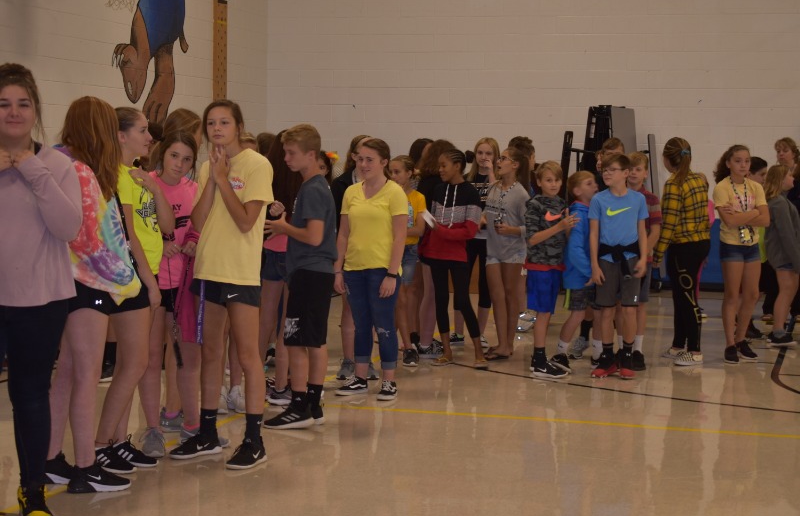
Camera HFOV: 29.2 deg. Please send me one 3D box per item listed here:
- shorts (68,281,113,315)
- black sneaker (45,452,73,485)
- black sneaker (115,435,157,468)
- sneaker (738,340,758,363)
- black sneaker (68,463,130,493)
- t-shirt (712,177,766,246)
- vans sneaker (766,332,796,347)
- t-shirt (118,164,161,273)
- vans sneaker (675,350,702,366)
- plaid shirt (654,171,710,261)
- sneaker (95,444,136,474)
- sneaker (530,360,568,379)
[{"bbox_3d":[-1.351,0.117,6.569,0.265,0.270,0.340,0,4,-10],"label":"shorts"},{"bbox_3d":[-1.472,0.907,6.640,0.270,0.120,0.100,1,4,0],"label":"black sneaker"},{"bbox_3d":[-1.209,0.881,6.982,0.260,0.115,0.100,3,4,27],"label":"black sneaker"},{"bbox_3d":[2.519,0.675,11.183,0.092,0.105,0.250,-1,4,-27],"label":"sneaker"},{"bbox_3d":[-1.257,0.920,6.420,0.265,0.110,0.100,0,4,-8],"label":"black sneaker"},{"bbox_3d":[2.484,-0.334,11.223,0.390,0.500,0.230,0,4,-11],"label":"t-shirt"},{"bbox_3d":[3.002,0.638,12.065,0.243,0.098,0.090,2,4,12],"label":"vans sneaker"},{"bbox_3d":[-1.211,-0.177,6.955,0.250,0.520,0.370,2,4,18],"label":"t-shirt"},{"bbox_3d":[2.031,0.704,10.755,0.250,0.085,0.092,-1,4,-31],"label":"vans sneaker"},{"bbox_3d":[1.983,-0.285,10.803,0.320,0.640,0.400,4,5,38],"label":"plaid shirt"},{"bbox_3d":[-1.304,0.899,6.948,0.262,0.102,0.095,3,4,28],"label":"sneaker"},{"bbox_3d":[0.993,0.725,10.144,0.255,0.107,0.092,2,4,20],"label":"sneaker"}]

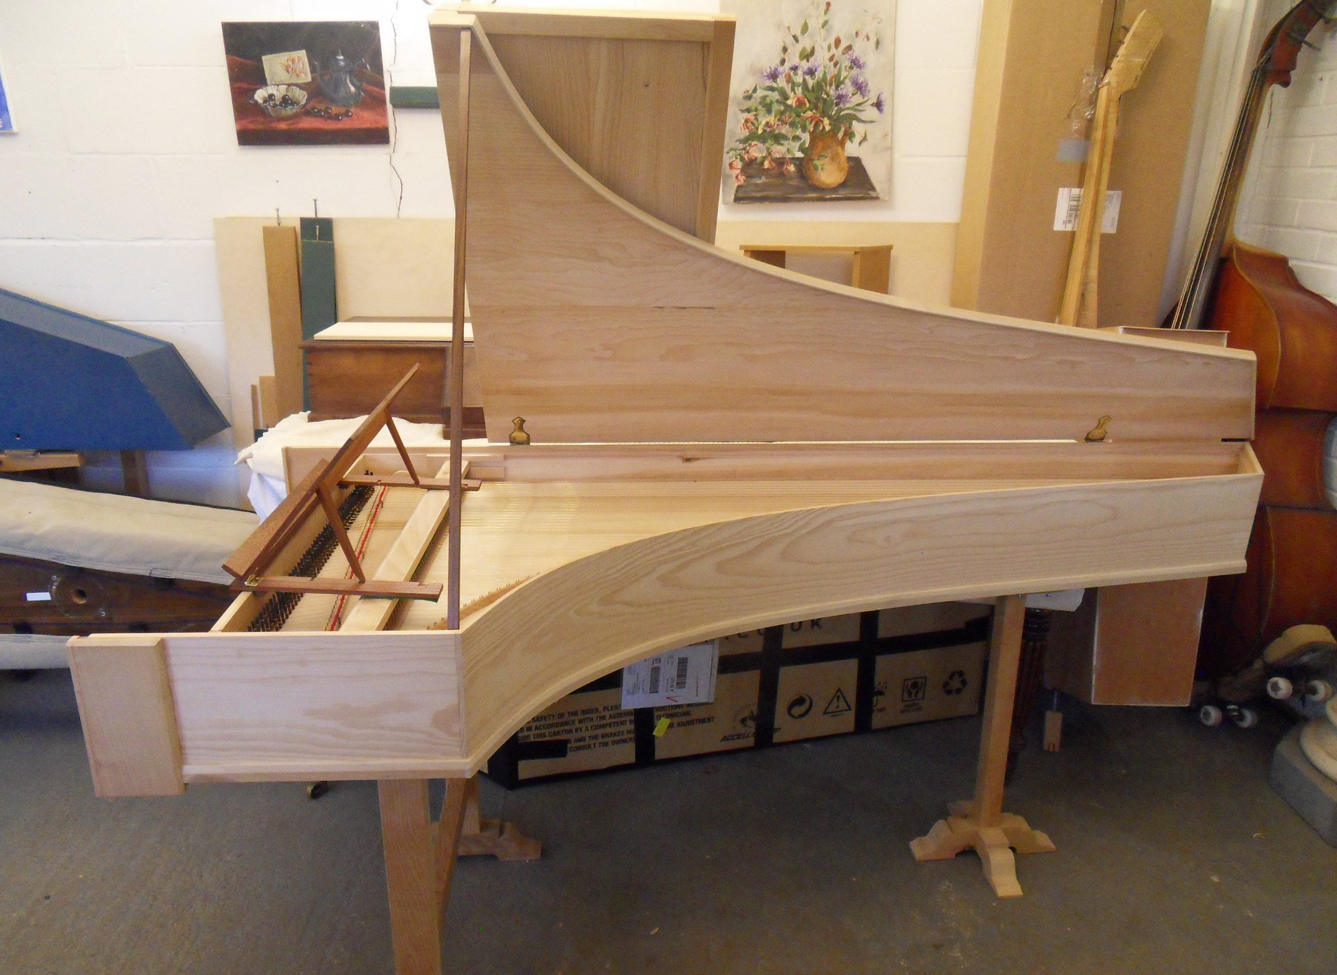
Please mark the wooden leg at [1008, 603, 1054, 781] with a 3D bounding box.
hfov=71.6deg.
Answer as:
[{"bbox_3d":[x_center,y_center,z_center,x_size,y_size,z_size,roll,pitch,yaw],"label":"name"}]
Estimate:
[{"bbox_3d":[0.774,0.451,2.064,0.100,0.500,0.100,-1,16,-4],"label":"wooden leg"}]

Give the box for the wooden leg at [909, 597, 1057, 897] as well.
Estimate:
[{"bbox_3d":[0.654,0.461,1.848,0.300,0.600,0.300,-1,16,-4],"label":"wooden leg"}]

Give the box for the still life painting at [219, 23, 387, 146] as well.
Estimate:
[{"bbox_3d":[-0.963,-1.075,2.473,0.410,0.304,0.020,0,16,1],"label":"still life painting"}]

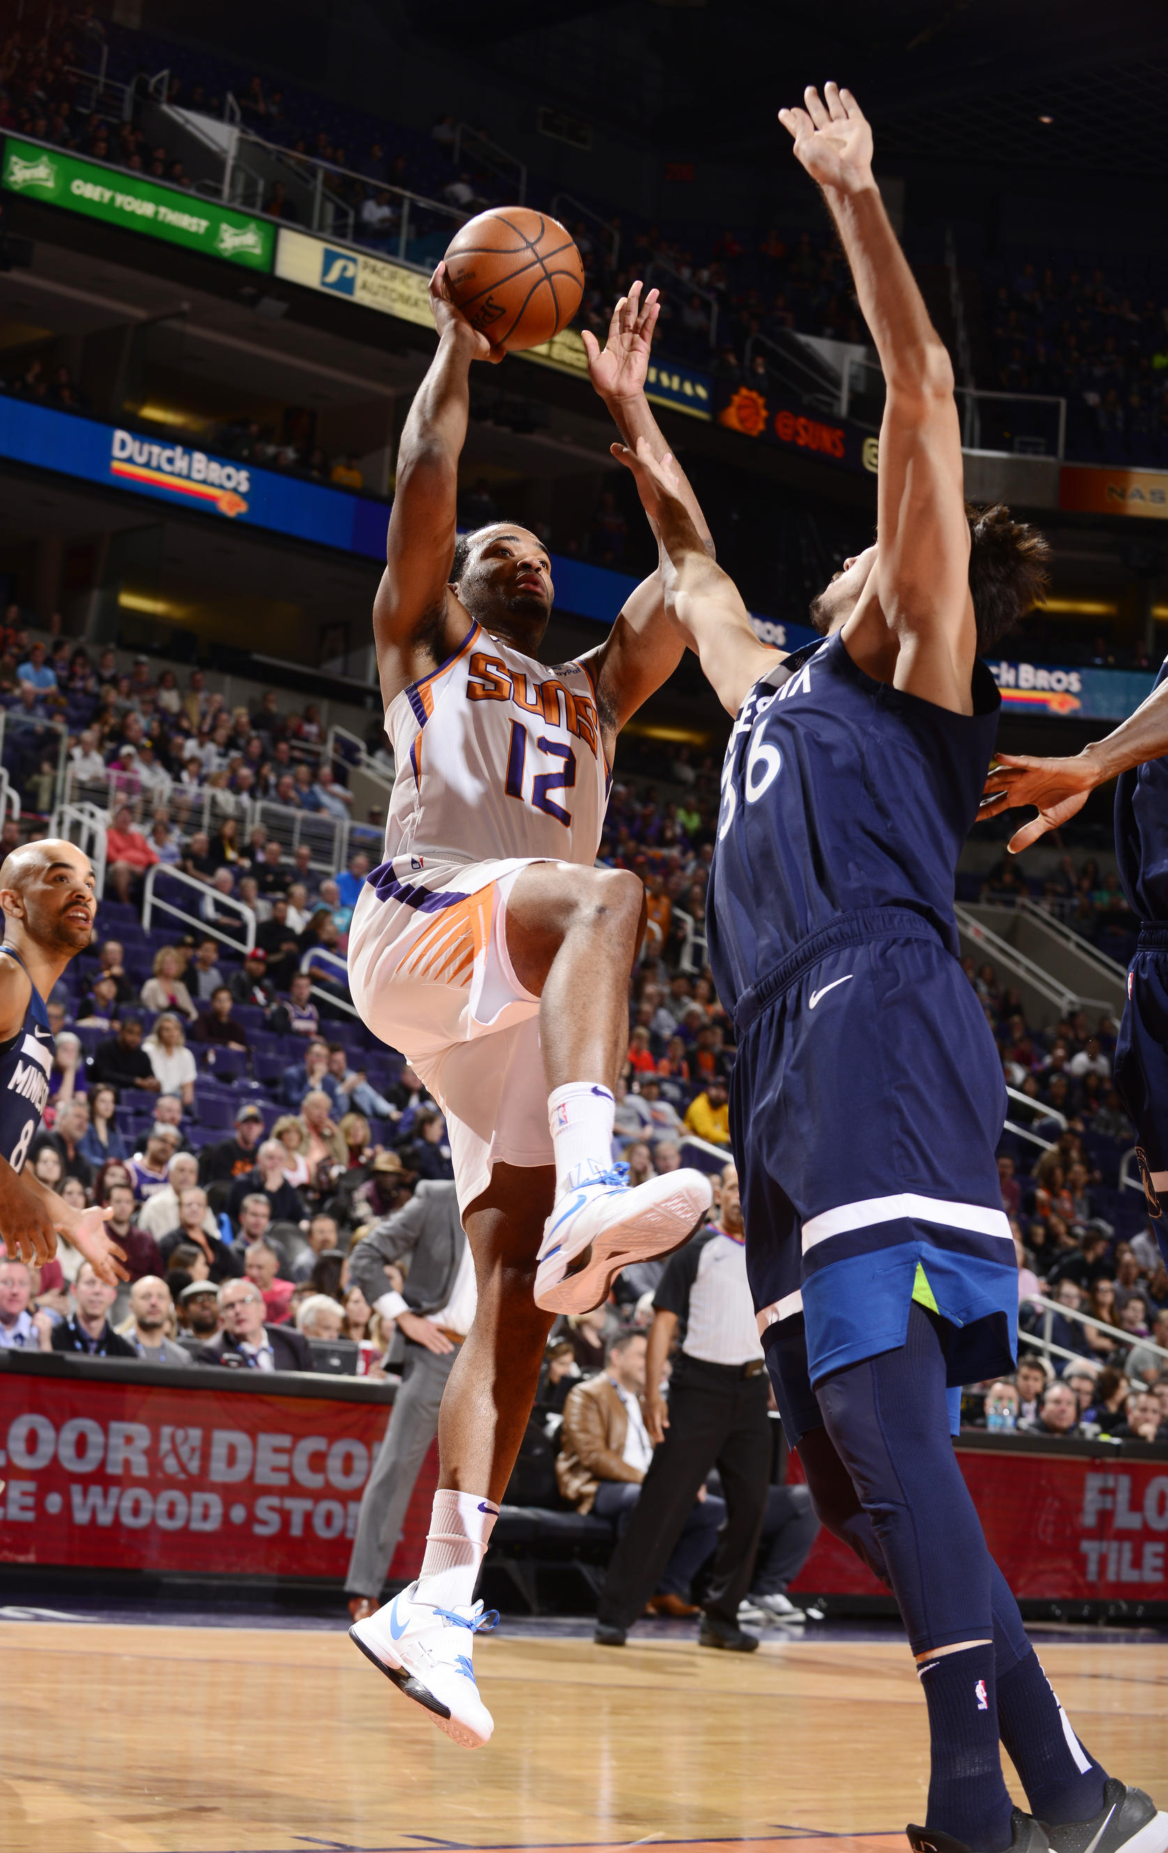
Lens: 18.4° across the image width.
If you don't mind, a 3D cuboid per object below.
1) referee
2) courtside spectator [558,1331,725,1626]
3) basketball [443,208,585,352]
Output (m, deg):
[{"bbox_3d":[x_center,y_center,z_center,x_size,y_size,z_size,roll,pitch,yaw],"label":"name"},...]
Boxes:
[{"bbox_3d":[0.462,1.830,13.783,0.570,1.860,0.480,9,-10,-33],"label":"referee"},{"bbox_3d":[0.270,2.488,16.366,0.700,1.290,0.530,-3,-11,41],"label":"courtside spectator"},{"bbox_3d":[-0.118,-1.096,6.100,0.240,0.240,0.240,4,-8,0],"label":"basketball"}]

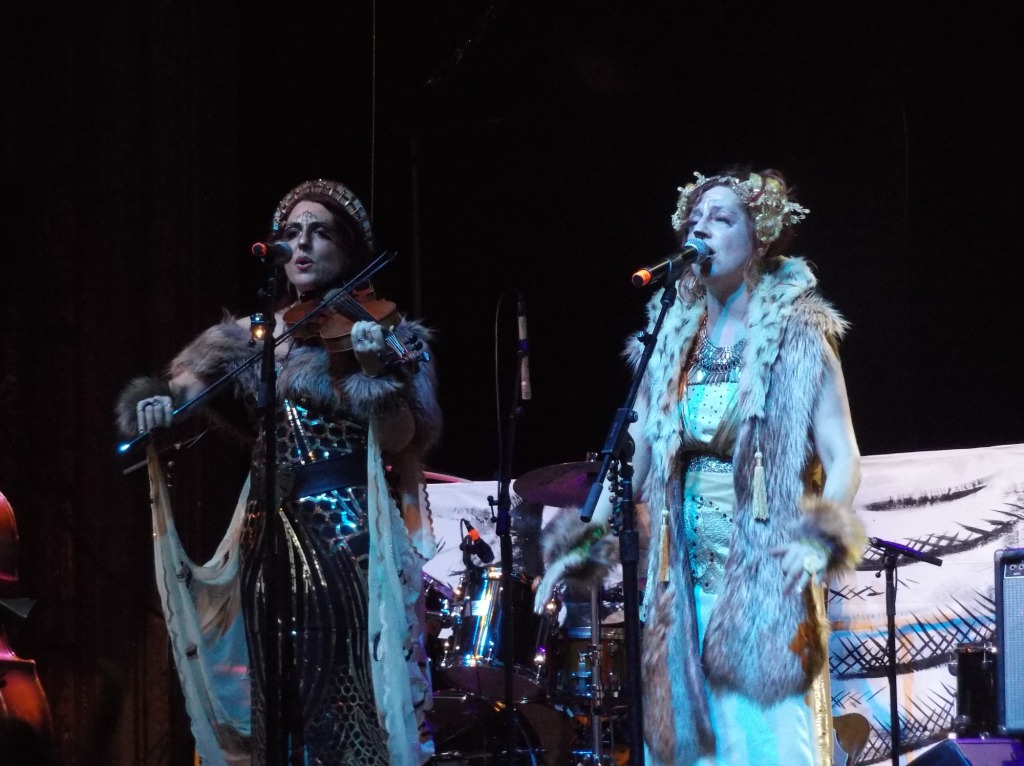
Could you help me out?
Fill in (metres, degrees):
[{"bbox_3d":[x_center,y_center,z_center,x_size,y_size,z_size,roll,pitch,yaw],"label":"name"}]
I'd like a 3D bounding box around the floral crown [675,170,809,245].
[{"bbox_3d":[0.473,-0.365,5.900,0.235,0.140,0.195,0,-14,39],"label":"floral crown"}]

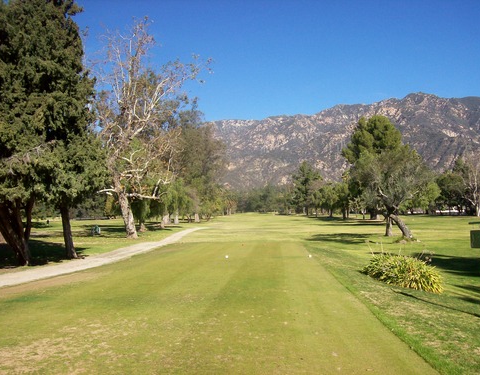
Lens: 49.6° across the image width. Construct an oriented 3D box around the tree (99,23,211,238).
[{"bbox_3d":[-6.058,-4.085,36.000,7.700,15.200,7.300,0,-2,0],"label":"tree"}]

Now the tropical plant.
[{"bbox_3d":[4.131,2.123,13.300,1.200,0.680,3.200,1,-2,-14],"label":"tropical plant"}]

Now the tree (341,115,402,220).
[{"bbox_3d":[20.973,-3.154,82.000,9.600,16.800,9.400,0,-2,0],"label":"tree"}]

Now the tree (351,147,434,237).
[{"bbox_3d":[10.118,0.299,34.500,5.600,6.000,5.400,0,-2,0],"label":"tree"}]

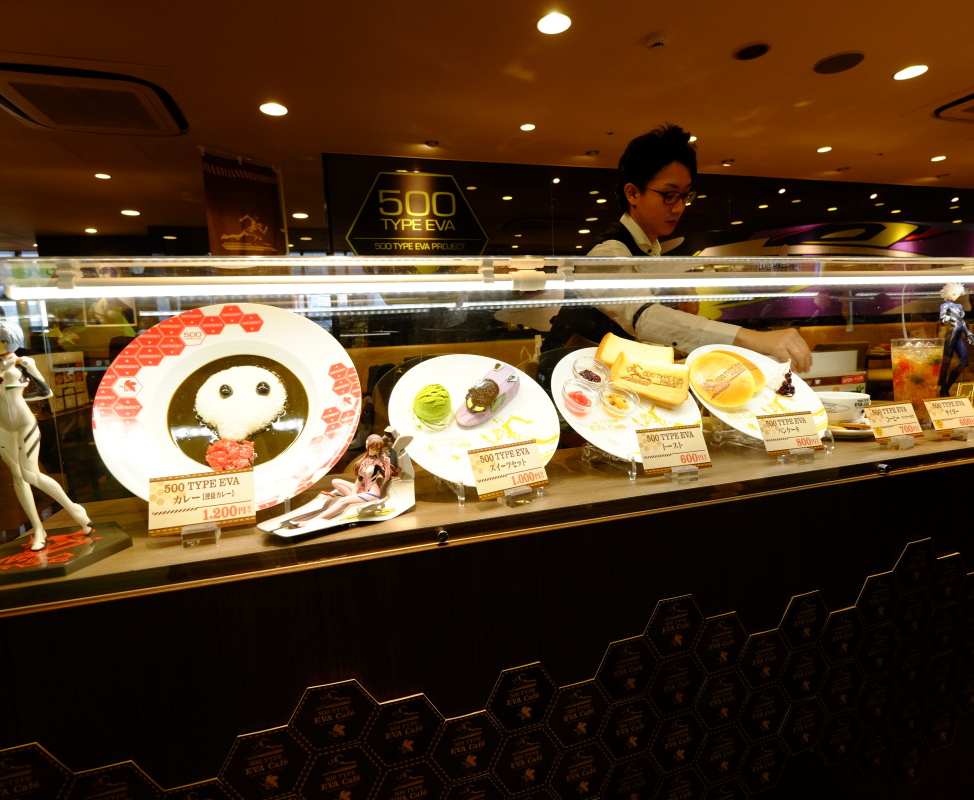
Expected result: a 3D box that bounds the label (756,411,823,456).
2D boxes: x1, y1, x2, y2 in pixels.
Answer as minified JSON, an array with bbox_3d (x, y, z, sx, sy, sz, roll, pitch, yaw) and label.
[{"bbox_3d":[0.413,0.046,0.680,0.091,0.055,0.004,-5,-17,-16],"label":"label"}]

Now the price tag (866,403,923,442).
[{"bbox_3d":[0.595,0.032,0.730,0.091,0.055,0.004,-5,-17,-16],"label":"price tag"}]

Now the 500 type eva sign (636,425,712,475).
[{"bbox_3d":[0.231,0.061,0.618,0.091,0.055,0.004,-5,-17,-16],"label":"500 type eva sign"}]

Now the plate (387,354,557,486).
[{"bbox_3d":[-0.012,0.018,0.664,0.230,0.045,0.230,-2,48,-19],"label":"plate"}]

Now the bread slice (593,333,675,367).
[{"bbox_3d":[0.228,-0.065,0.765,0.105,0.055,0.027,7,-13,-10],"label":"bread slice"}]

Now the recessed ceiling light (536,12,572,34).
[{"bbox_3d":[0.297,-1.667,2.208,0.145,0.030,0.145,-3,7,0],"label":"recessed ceiling light"}]

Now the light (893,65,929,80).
[{"bbox_3d":[2.370,-1.836,2.793,0.145,0.030,0.145,-5,7,-16],"label":"light"}]

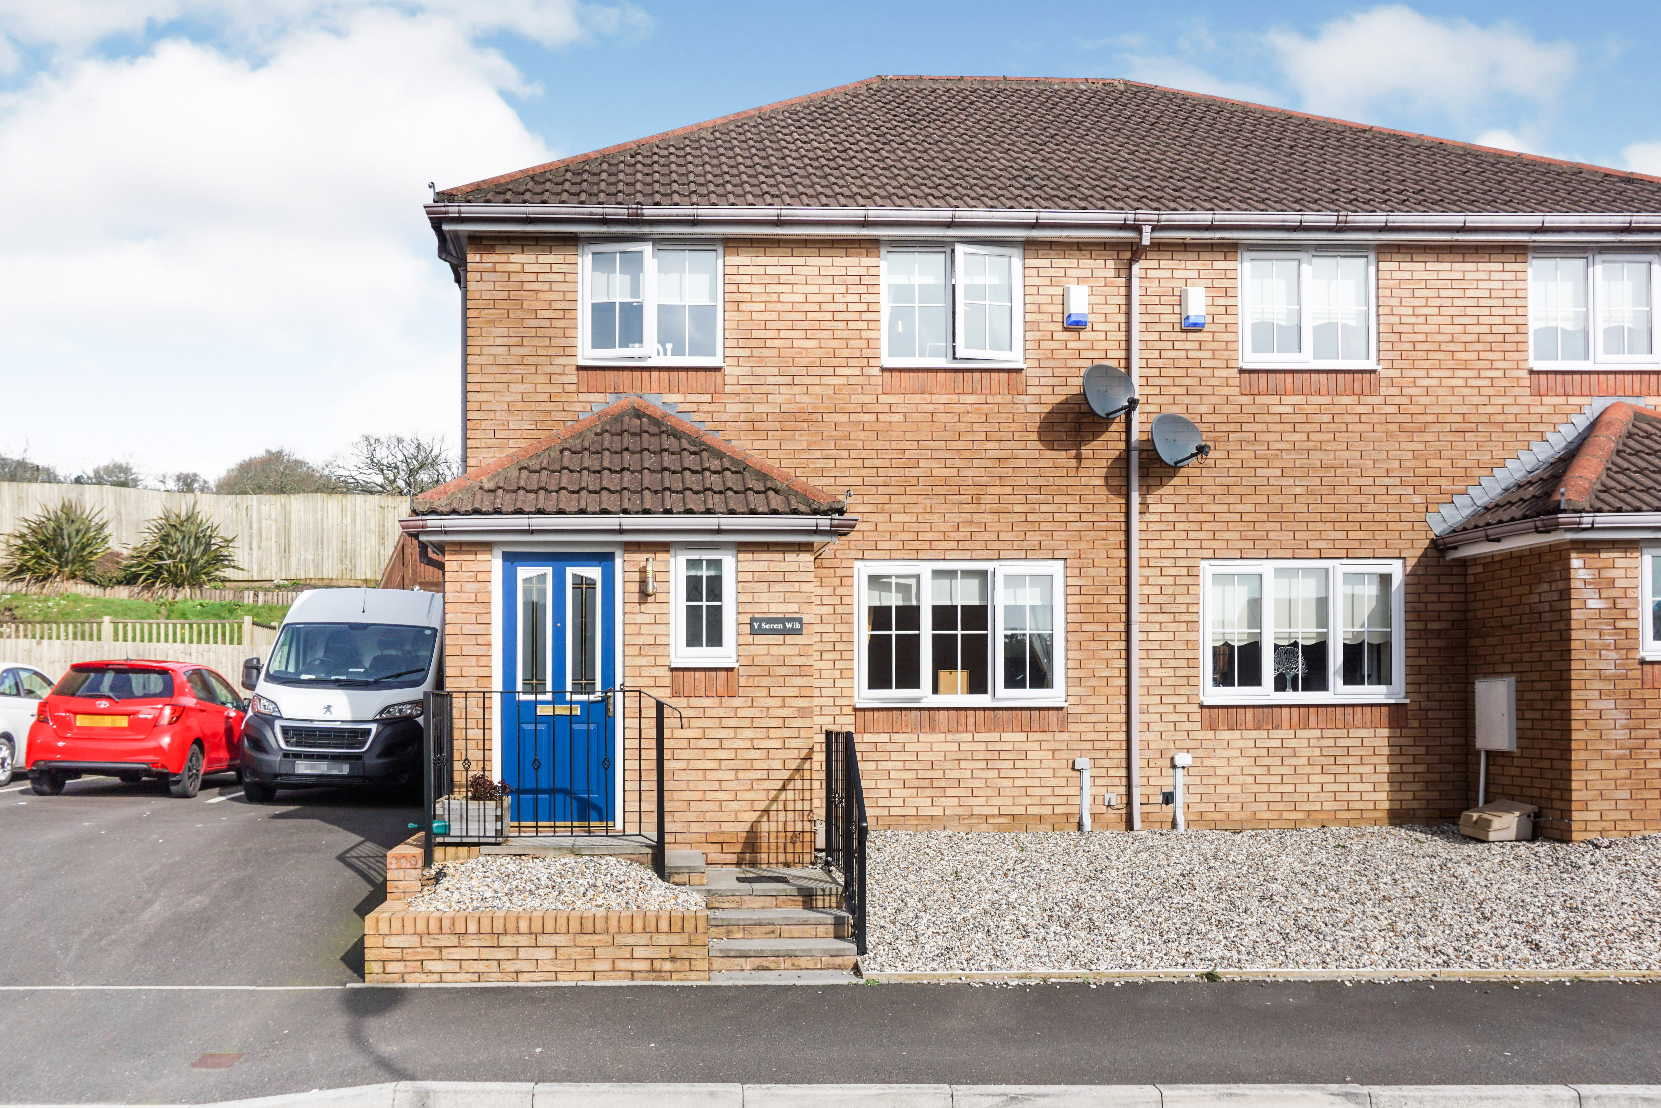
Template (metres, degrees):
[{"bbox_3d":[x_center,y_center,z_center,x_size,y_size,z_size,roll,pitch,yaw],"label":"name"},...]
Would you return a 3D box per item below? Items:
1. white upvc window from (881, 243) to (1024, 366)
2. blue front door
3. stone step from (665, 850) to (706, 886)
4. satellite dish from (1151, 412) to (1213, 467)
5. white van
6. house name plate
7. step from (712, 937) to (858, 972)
[{"bbox_3d":[1.011,-2.047,10.262,1.179,1.011,0.150,0,-1,-2],"label":"white upvc window"},{"bbox_3d":[-1.972,0.990,9.038,0.815,1.999,0.080,0,-1,-2],"label":"blue front door"},{"bbox_3d":[-1.013,2.164,8.565,0.320,0.140,0.730,0,-1,-2],"label":"stone step"},{"bbox_3d":[2.817,-0.910,10.033,0.450,0.430,0.350,1,-1,-34],"label":"satellite dish"},{"bbox_3d":[-5.580,1.660,15.800,2.070,2.420,5.300,1,-6,-7],"label":"white van"},{"bbox_3d":[-0.389,0.516,9.000,0.390,0.130,0.020,0,-1,-3],"label":"house name plate"},{"bbox_3d":[-0.290,2.470,7.680,0.910,0.145,0.340,1,-6,-5],"label":"step"}]

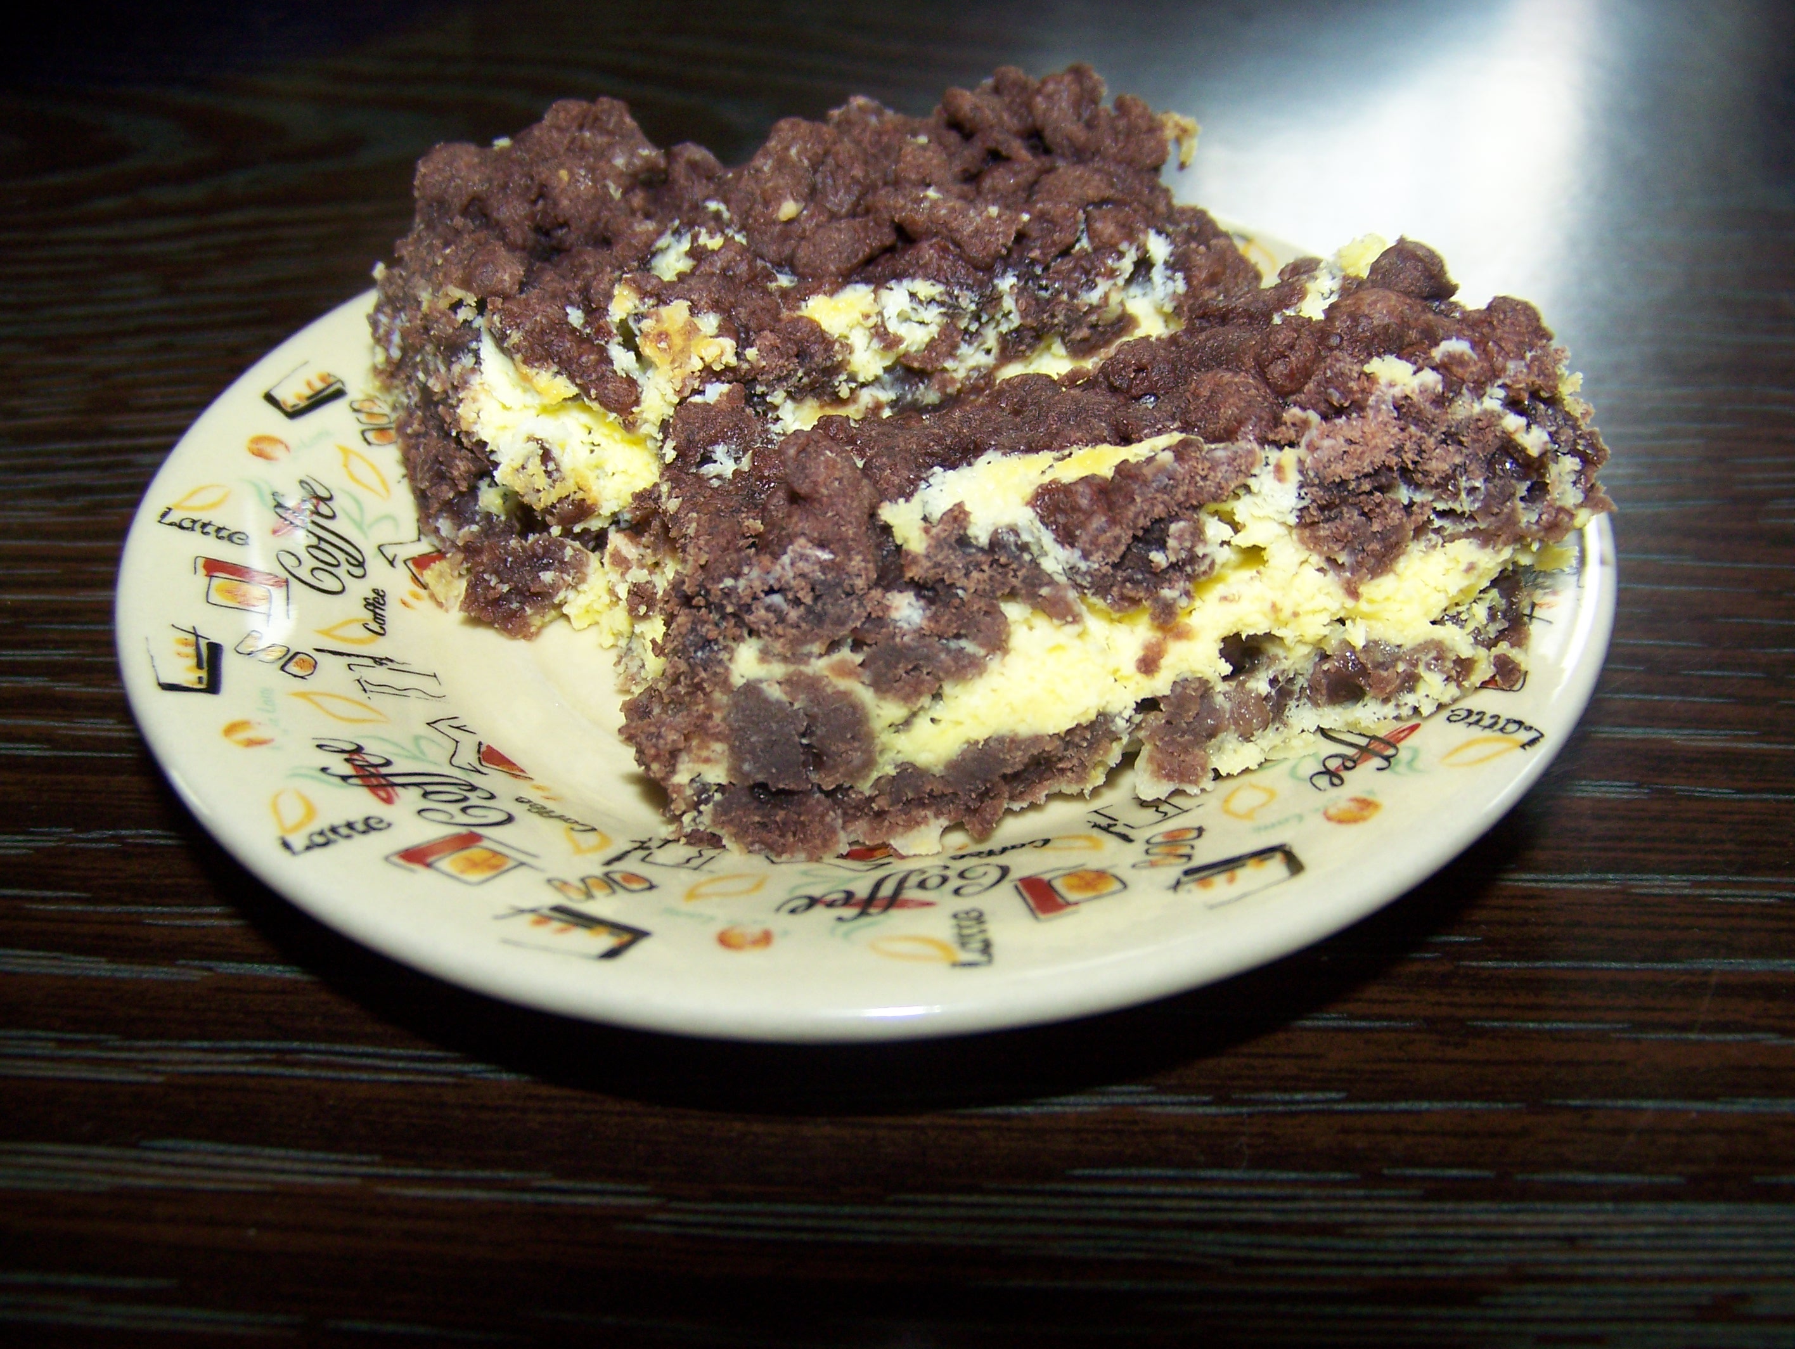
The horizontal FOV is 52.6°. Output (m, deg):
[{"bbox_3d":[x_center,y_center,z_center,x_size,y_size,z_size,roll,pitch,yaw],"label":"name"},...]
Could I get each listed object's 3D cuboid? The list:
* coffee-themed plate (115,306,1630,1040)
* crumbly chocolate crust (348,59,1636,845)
[{"bbox_3d":[-0.004,-0.014,0.213,0.162,0.022,0.162,-1,40,0],"label":"coffee-themed plate"},{"bbox_3d":[0.006,-0.029,0.201,0.122,0.047,0.086,-11,41,-12],"label":"crumbly chocolate crust"}]

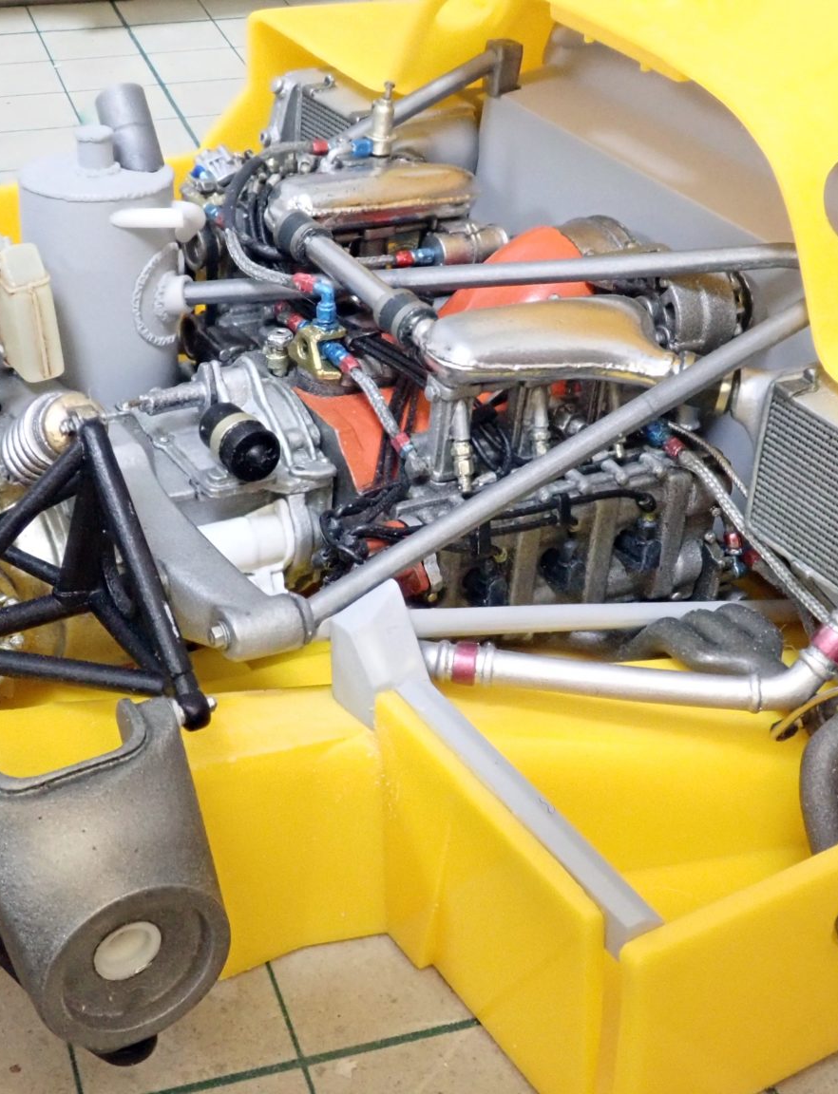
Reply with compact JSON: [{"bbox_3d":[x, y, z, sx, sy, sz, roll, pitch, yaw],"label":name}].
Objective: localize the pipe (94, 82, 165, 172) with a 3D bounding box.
[{"bbox_3d":[-0.019,-0.027,0.104,0.003,0.003,0.006,-15,80,-6],"label":"pipe"}]

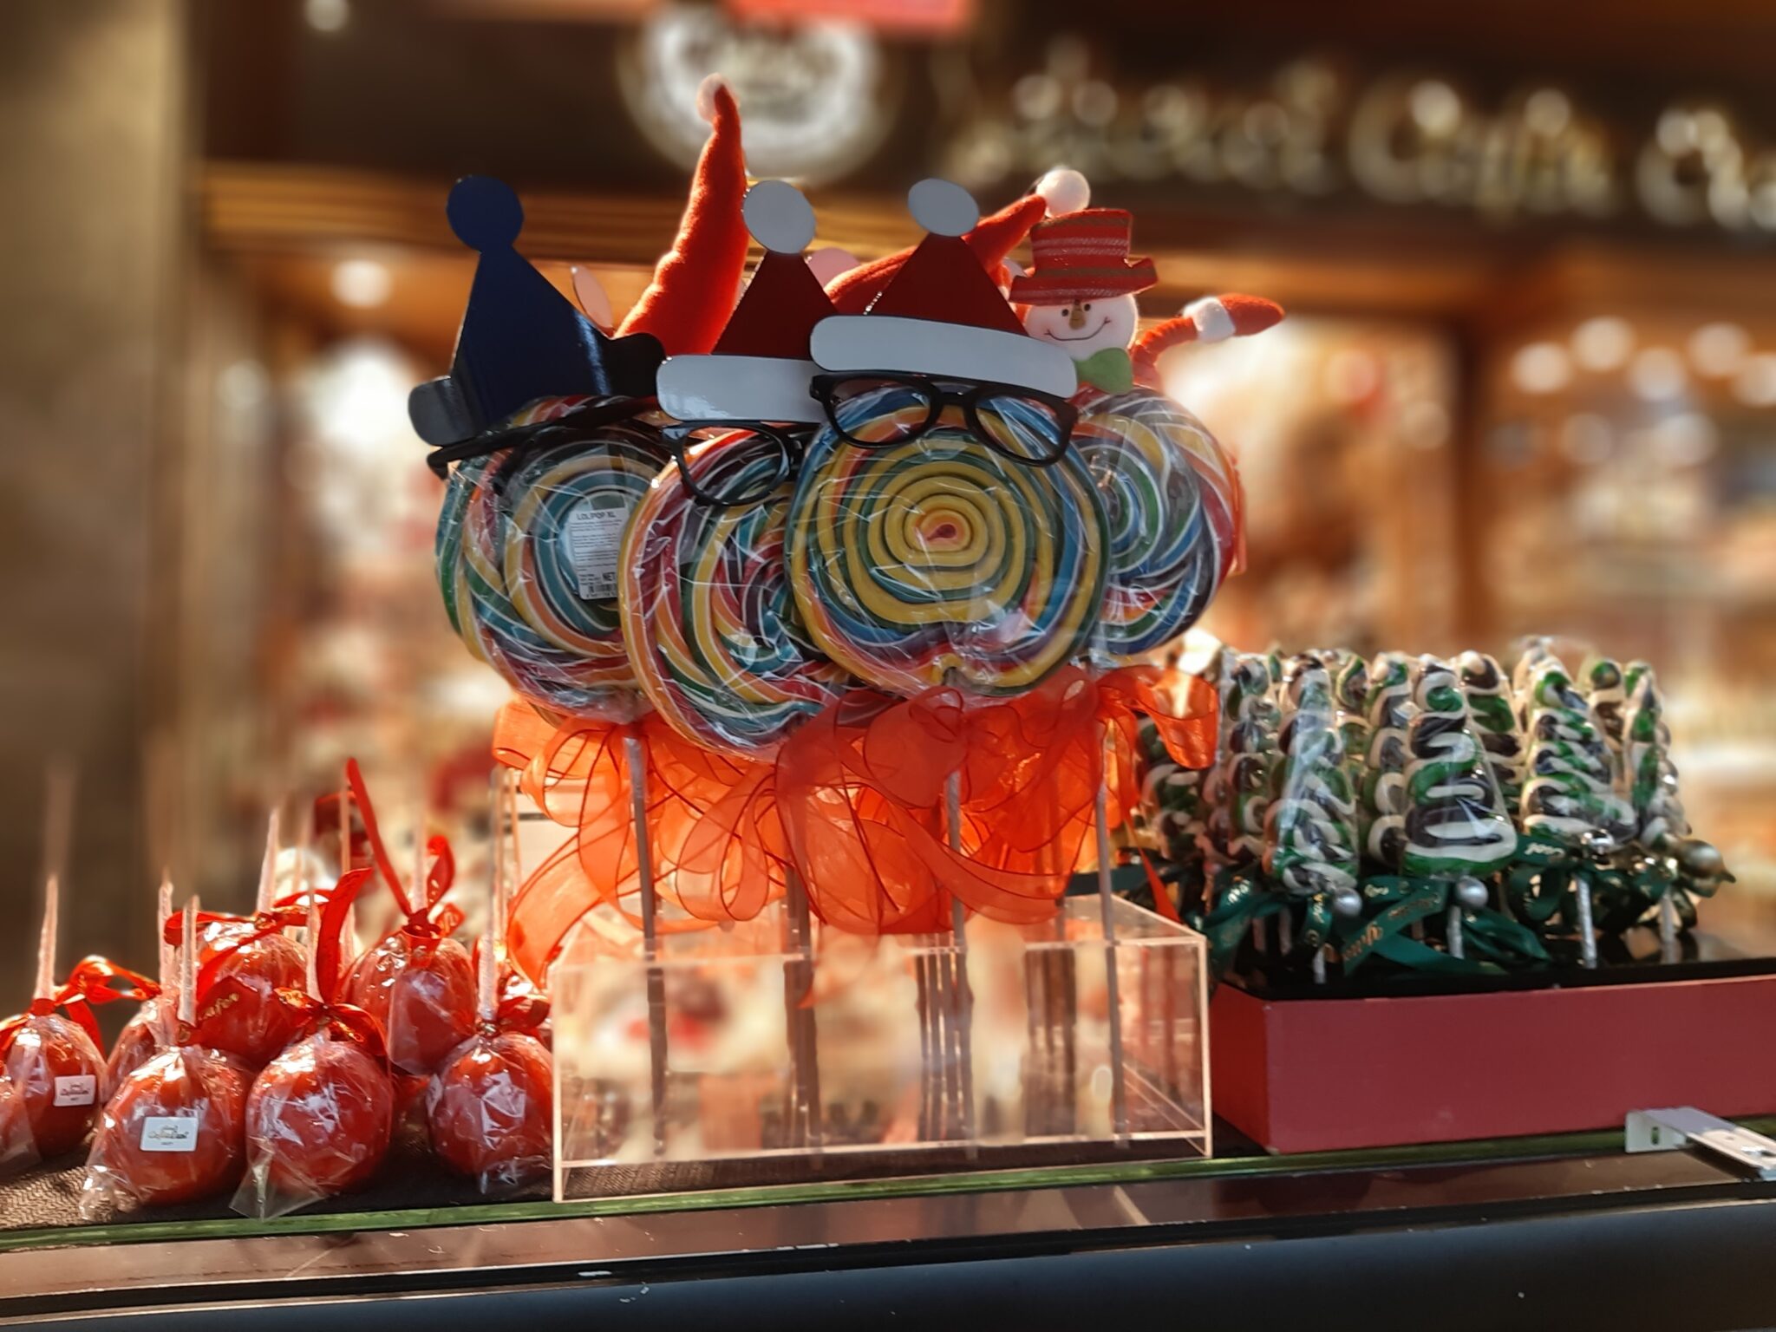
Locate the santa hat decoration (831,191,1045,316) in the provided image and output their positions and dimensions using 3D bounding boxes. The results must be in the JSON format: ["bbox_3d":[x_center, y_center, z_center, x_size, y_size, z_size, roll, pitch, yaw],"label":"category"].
[{"bbox_3d":[0.032,-0.258,0.858,0.145,0.097,0.079,-1,-2,-7],"label":"santa hat decoration"}]

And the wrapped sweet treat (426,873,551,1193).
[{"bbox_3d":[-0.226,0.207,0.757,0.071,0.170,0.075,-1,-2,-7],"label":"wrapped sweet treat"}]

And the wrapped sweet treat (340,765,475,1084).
[{"bbox_3d":[-0.289,0.152,0.801,0.080,0.185,0.080,-1,-2,-7],"label":"wrapped sweet treat"}]

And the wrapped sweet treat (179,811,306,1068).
[{"bbox_3d":[-0.395,0.168,0.819,0.078,0.153,0.078,-1,-2,-7],"label":"wrapped sweet treat"}]

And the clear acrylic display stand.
[{"bbox_3d":[-0.010,0.224,0.826,0.365,0.124,0.181,-1,-2,-7],"label":"clear acrylic display stand"}]

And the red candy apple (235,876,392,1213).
[{"bbox_3d":[-0.312,0.207,0.728,0.082,0.174,0.084,-1,-2,-7],"label":"red candy apple"}]

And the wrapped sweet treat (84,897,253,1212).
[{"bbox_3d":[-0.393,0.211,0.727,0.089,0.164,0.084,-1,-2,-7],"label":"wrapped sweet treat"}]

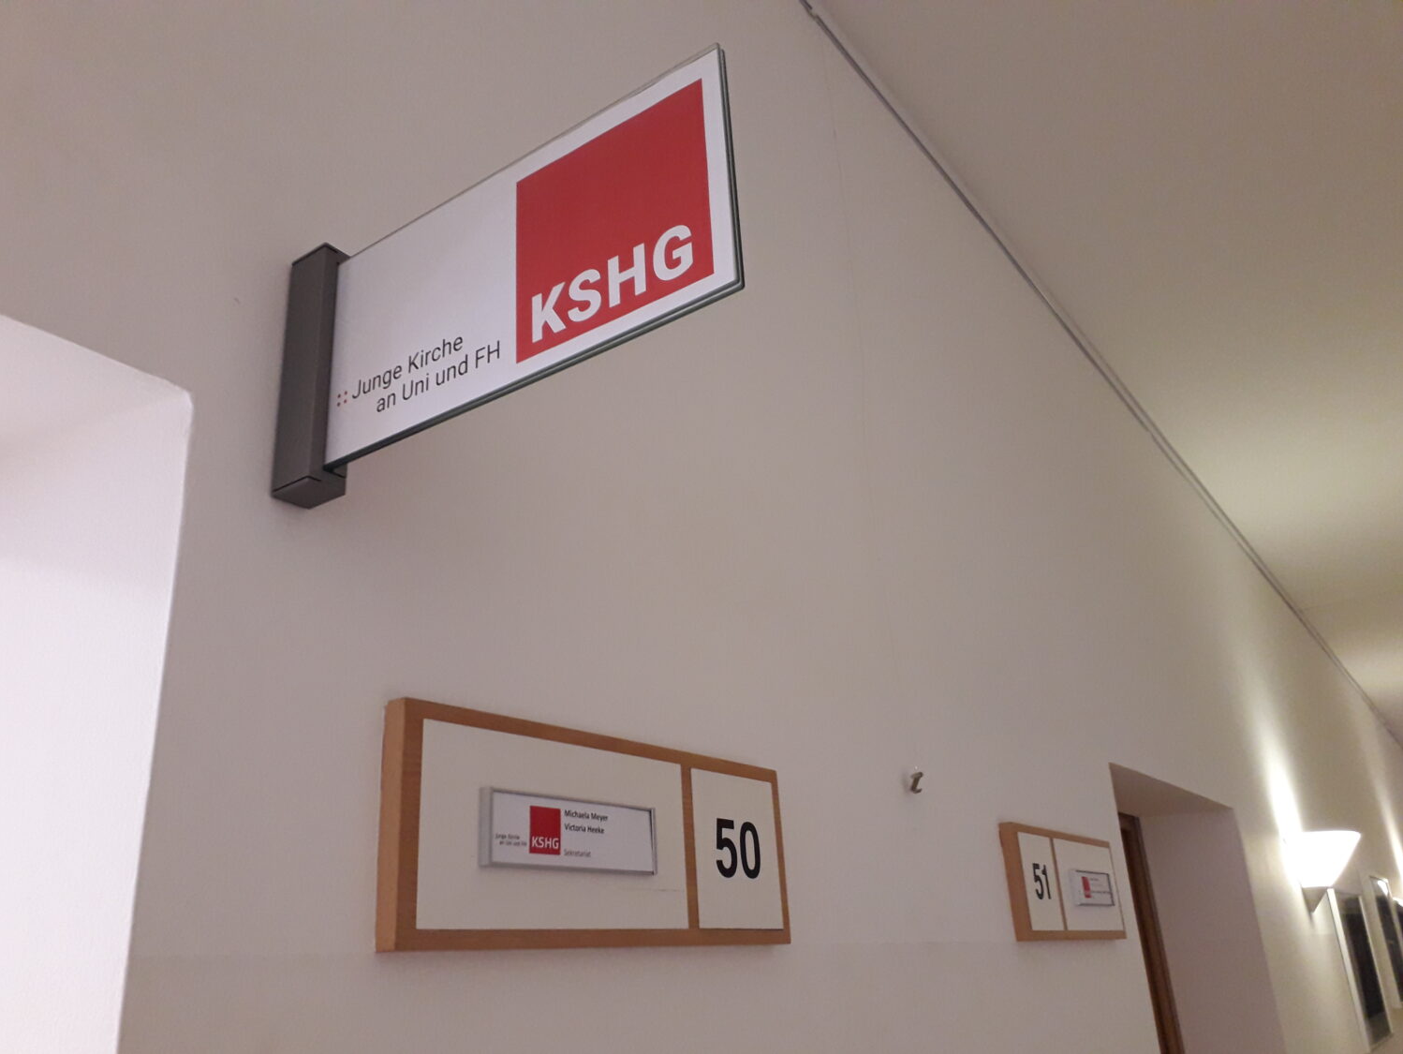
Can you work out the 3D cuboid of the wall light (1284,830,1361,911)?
[{"bbox_3d":[1.872,1.020,3.236,0.178,0.223,0.350,-18,-27,32],"label":"wall light"}]

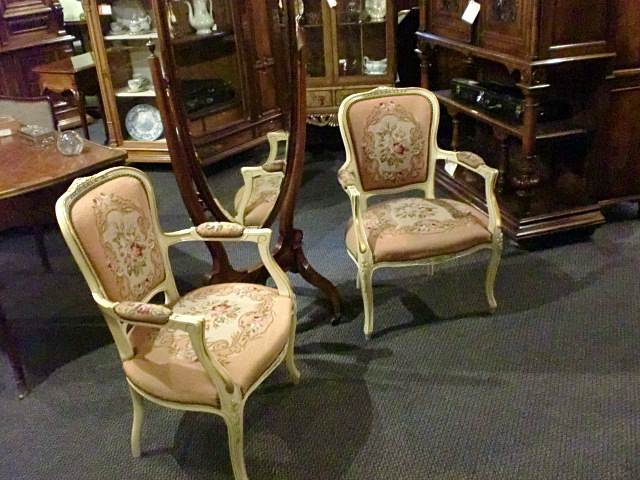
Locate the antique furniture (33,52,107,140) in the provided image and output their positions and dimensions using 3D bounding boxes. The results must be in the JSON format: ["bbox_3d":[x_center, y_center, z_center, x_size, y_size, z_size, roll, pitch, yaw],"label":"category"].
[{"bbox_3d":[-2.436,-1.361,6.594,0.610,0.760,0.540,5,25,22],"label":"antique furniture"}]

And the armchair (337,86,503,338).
[{"bbox_3d":[0.410,-0.157,2.979,0.665,0.950,0.645,-10,23,-13],"label":"armchair"}]

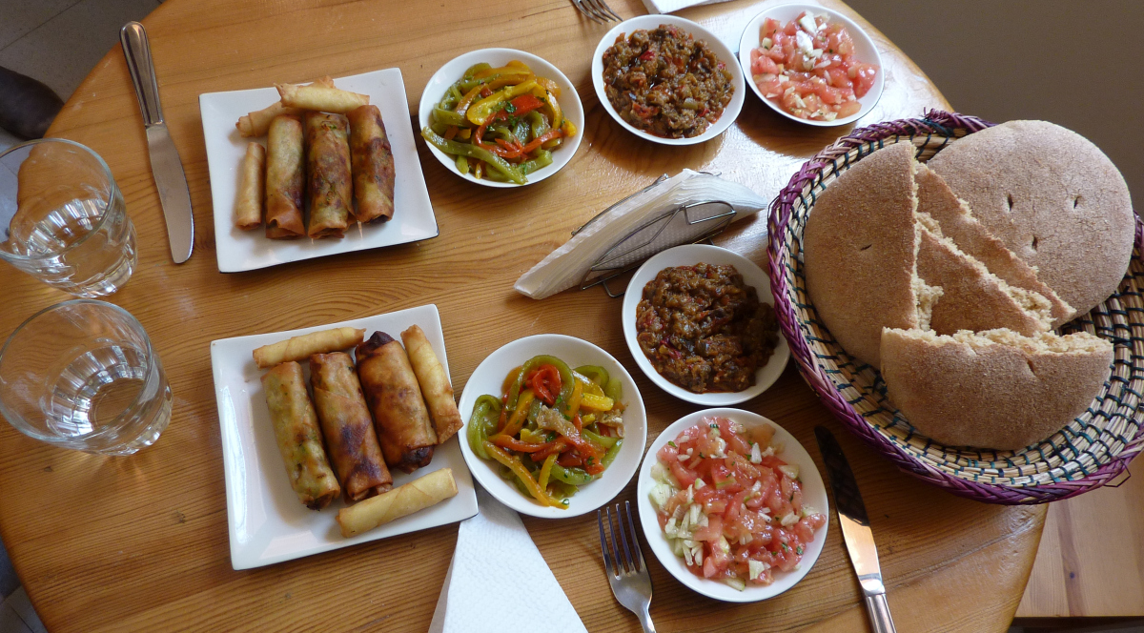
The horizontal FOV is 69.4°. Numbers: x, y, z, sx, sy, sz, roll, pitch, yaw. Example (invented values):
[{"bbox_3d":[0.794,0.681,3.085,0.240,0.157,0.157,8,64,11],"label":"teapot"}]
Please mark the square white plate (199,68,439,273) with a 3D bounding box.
[{"bbox_3d":[-0.185,-0.106,0.604,0.146,0.020,0.146,-11,70,-12],"label":"square white plate"}]

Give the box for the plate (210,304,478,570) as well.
[{"bbox_3d":[-0.147,0.074,0.536,0.146,0.020,0.146,-10,70,-12],"label":"plate"}]

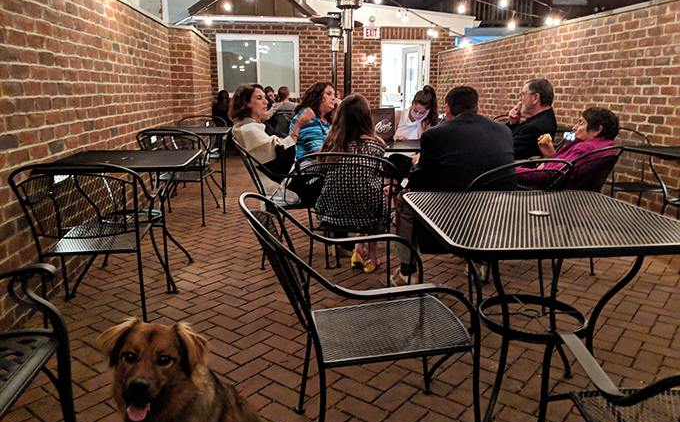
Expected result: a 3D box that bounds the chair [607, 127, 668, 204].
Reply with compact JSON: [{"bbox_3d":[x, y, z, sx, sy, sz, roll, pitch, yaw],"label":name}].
[{"bbox_3d":[2.238,-0.213,4.165,0.590,0.860,0.680,-1,13,-3],"label":"chair"}]

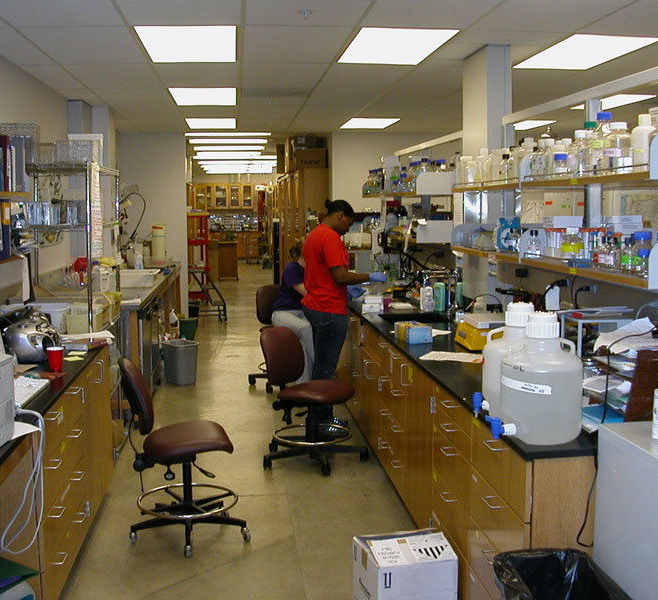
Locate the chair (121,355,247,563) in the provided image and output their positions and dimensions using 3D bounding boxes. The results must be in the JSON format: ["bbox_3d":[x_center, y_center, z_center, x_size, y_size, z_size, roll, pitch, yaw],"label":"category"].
[{"bbox_3d":[-0.757,0.790,4.557,0.660,0.980,0.600,-1,6,-9],"label":"chair"}]

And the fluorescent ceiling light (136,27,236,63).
[{"bbox_3d":[-0.809,-1.506,5.007,0.580,0.070,1.180,-1,6,-6],"label":"fluorescent ceiling light"}]

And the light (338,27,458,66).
[{"bbox_3d":[0.383,-1.532,5.133,0.580,0.070,1.180,-1,6,-6],"label":"light"}]

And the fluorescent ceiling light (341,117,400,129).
[{"bbox_3d":[0.466,-2.081,10.019,0.575,0.060,1.180,-1,6,-6],"label":"fluorescent ceiling light"}]

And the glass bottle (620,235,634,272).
[{"bbox_3d":[1.020,-0.153,2.899,0.062,0.121,0.062,-1,6,-6],"label":"glass bottle"}]

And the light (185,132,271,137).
[{"bbox_3d":[-1.335,-2.185,11.301,1.200,0.060,0.400,-1,6,-6],"label":"light"}]

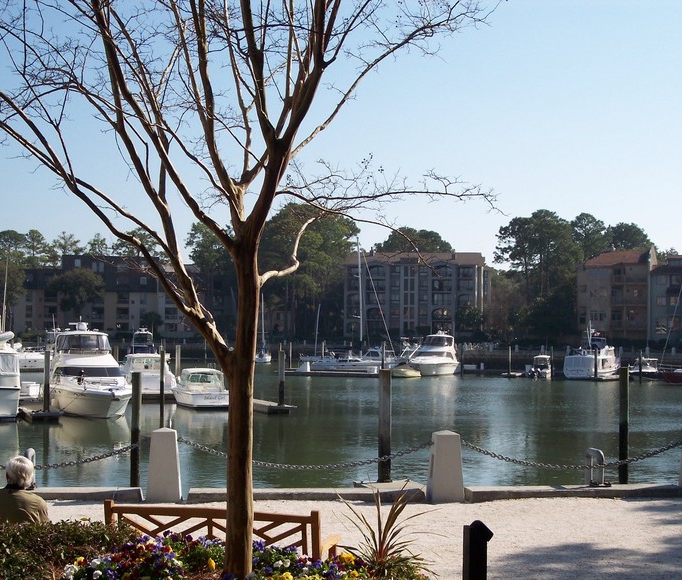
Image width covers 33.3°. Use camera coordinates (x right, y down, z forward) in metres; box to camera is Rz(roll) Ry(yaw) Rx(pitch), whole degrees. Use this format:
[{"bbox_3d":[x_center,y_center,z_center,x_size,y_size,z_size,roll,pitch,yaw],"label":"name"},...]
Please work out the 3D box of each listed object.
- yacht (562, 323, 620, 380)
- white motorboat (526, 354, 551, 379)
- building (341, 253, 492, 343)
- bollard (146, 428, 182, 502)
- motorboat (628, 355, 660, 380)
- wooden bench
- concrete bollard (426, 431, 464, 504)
[{"bbox_3d":[30.299,7.084,135.706,4.000,6.700,12.800,-1,-3,29],"label":"yacht"},{"bbox_3d":[23.112,8.802,131.702,2.400,2.750,7.000,0,-2,20],"label":"white motorboat"},{"bbox_3d":[15.216,1.891,230.819,26.500,18.400,16.000,0,-2,12],"label":"building"},{"bbox_3d":[-2.146,2.128,13.861,0.400,0.890,0.400,1,-2,-4],"label":"bollard"},{"bbox_3d":[34.977,8.824,130.366,2.600,2.900,7.300,-1,-3,27],"label":"motorboat"},{"bbox_3d":[-0.810,1.904,7.865,1.520,0.900,0.620,0,-2,14],"label":"wooden bench"},{"bbox_3d":[1.297,2.199,14.145,0.400,0.890,0.400,1,-2,-8],"label":"concrete bollard"}]

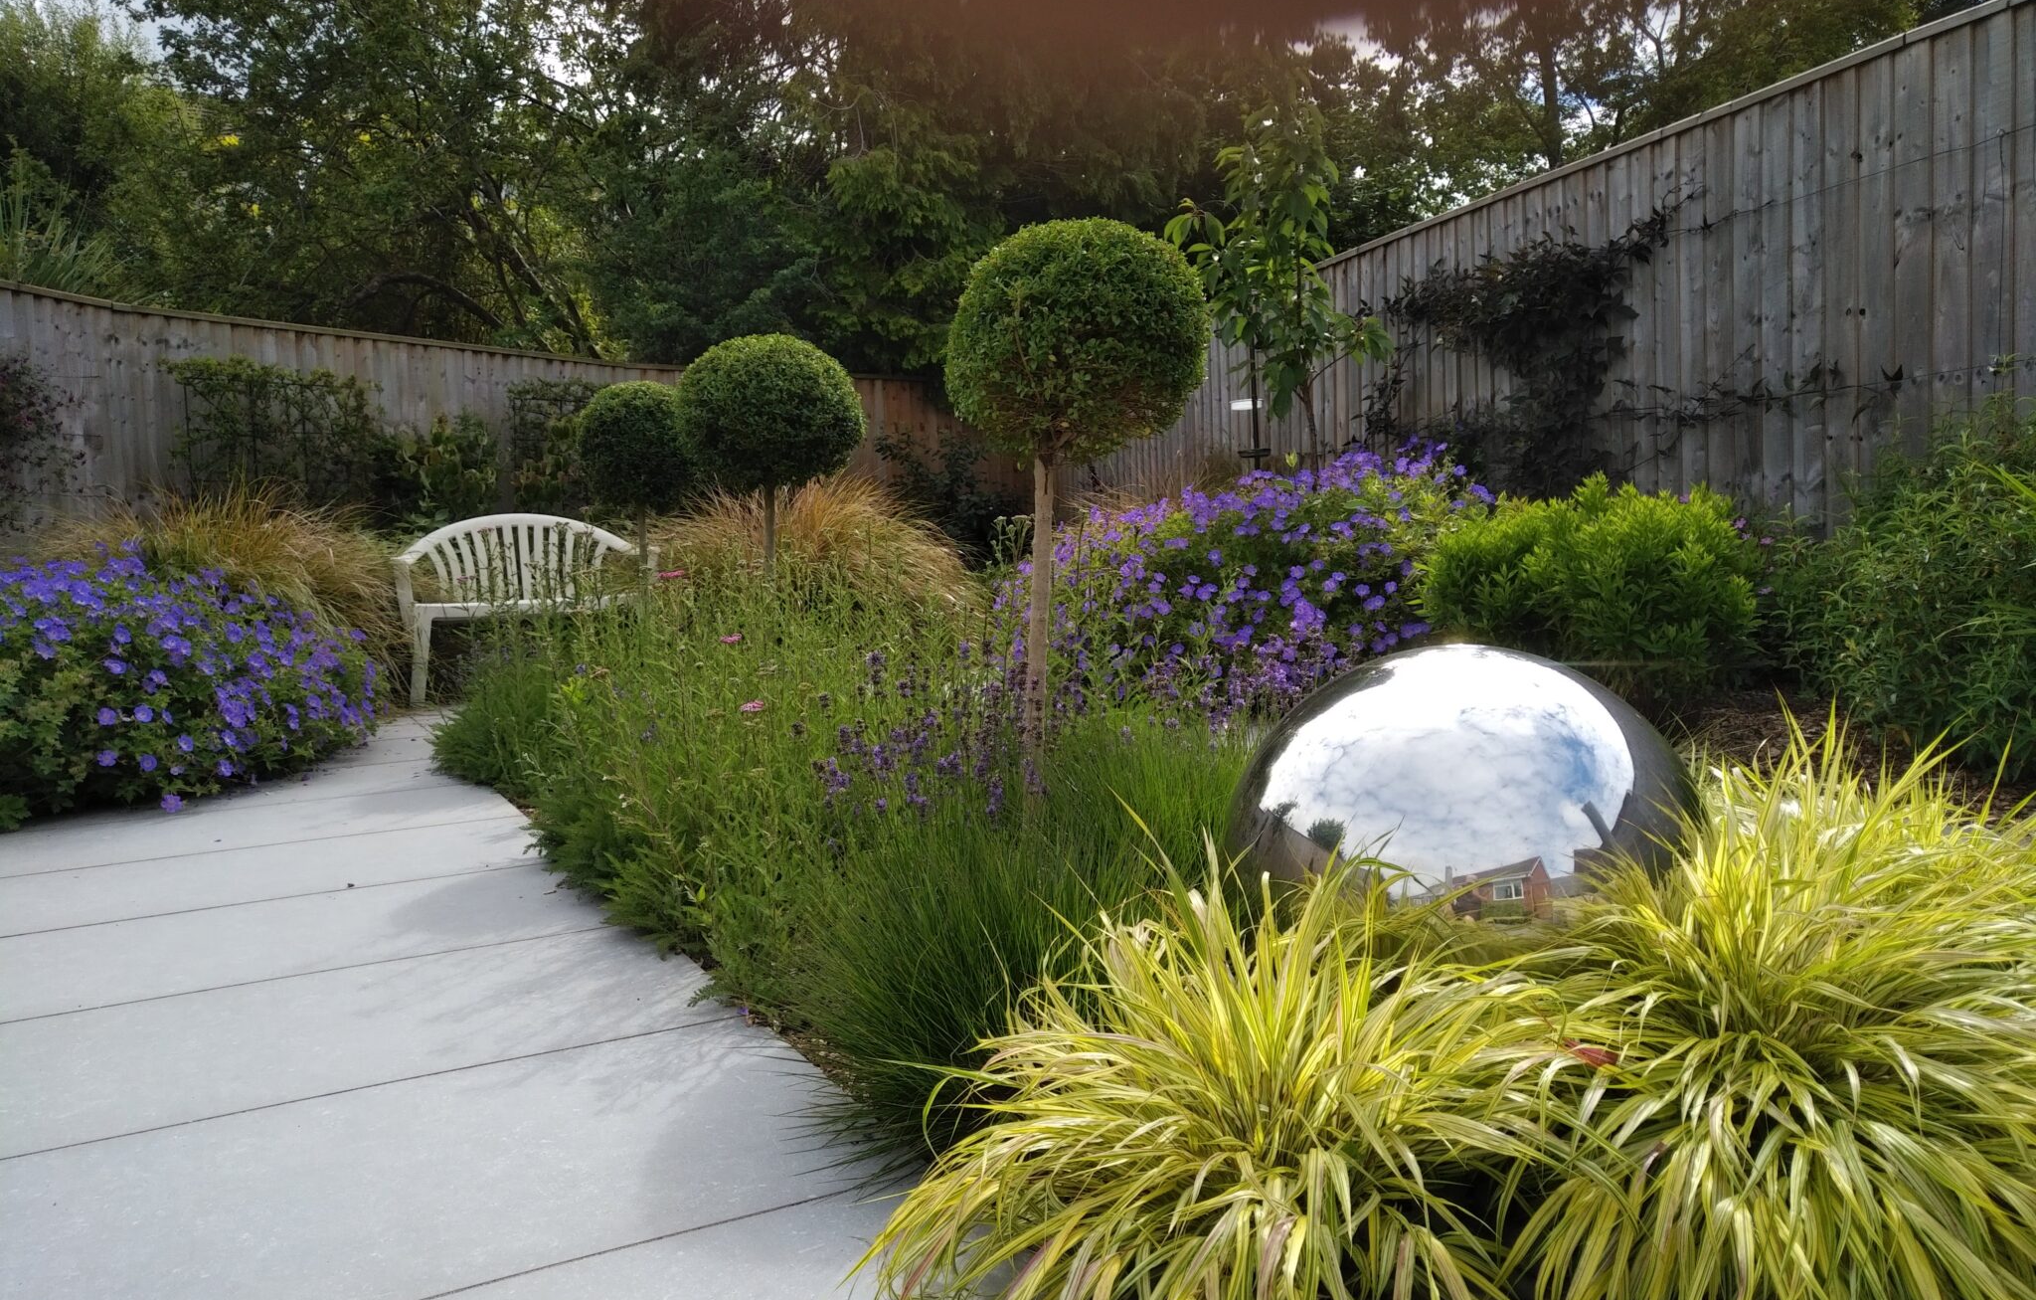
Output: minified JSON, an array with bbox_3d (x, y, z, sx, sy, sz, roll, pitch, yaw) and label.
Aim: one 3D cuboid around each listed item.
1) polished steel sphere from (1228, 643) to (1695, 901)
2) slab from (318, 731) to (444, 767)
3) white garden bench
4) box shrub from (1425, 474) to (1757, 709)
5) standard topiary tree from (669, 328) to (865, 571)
[{"bbox_3d":[0.532,0.270,1.698,0.557,0.557,0.557,-2,4,0],"label":"polished steel sphere"},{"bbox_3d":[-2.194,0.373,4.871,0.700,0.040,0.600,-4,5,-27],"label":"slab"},{"bbox_3d":[-2.337,-0.226,6.750,1.180,0.840,0.600,-3,5,-21],"label":"white garden bench"},{"bbox_3d":[1.744,-0.179,4.300,1.050,0.710,0.900,-2,4,0],"label":"box shrub"},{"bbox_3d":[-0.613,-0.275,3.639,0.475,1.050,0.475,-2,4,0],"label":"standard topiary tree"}]

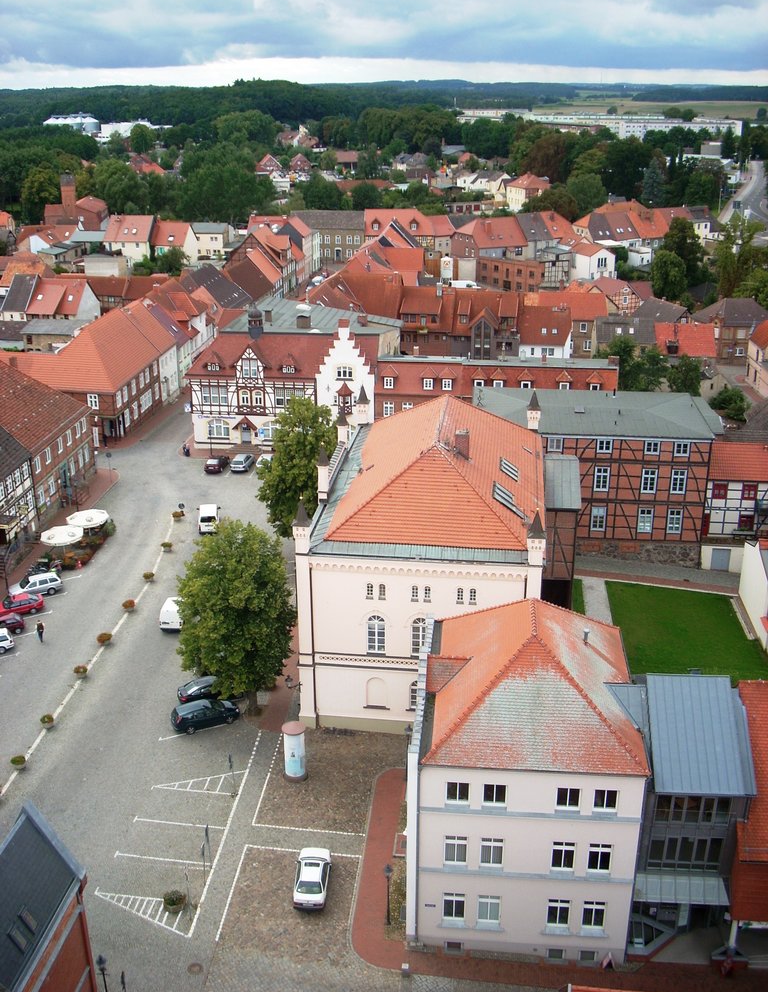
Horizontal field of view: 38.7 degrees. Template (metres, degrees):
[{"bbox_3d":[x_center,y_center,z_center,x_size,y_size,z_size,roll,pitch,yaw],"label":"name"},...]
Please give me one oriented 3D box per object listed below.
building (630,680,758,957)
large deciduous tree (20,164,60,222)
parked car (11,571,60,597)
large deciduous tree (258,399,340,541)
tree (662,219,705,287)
[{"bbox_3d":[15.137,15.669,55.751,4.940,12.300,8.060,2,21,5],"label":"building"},{"bbox_3d":[-97.148,-84.599,308.265,11.300,16.000,11.300,0,21,0],"label":"large deciduous tree"},{"bbox_3d":[-29.027,7.517,90.326,4.400,1.490,1.740,-14,25,-32],"label":"parked car"},{"bbox_3d":[-7.604,-2.185,98.962,7.700,14.200,7.700,0,21,0],"label":"large deciduous tree"},{"bbox_3d":[60.477,-49.162,221.817,8.545,13.780,8.545,0,21,0],"label":"tree"}]

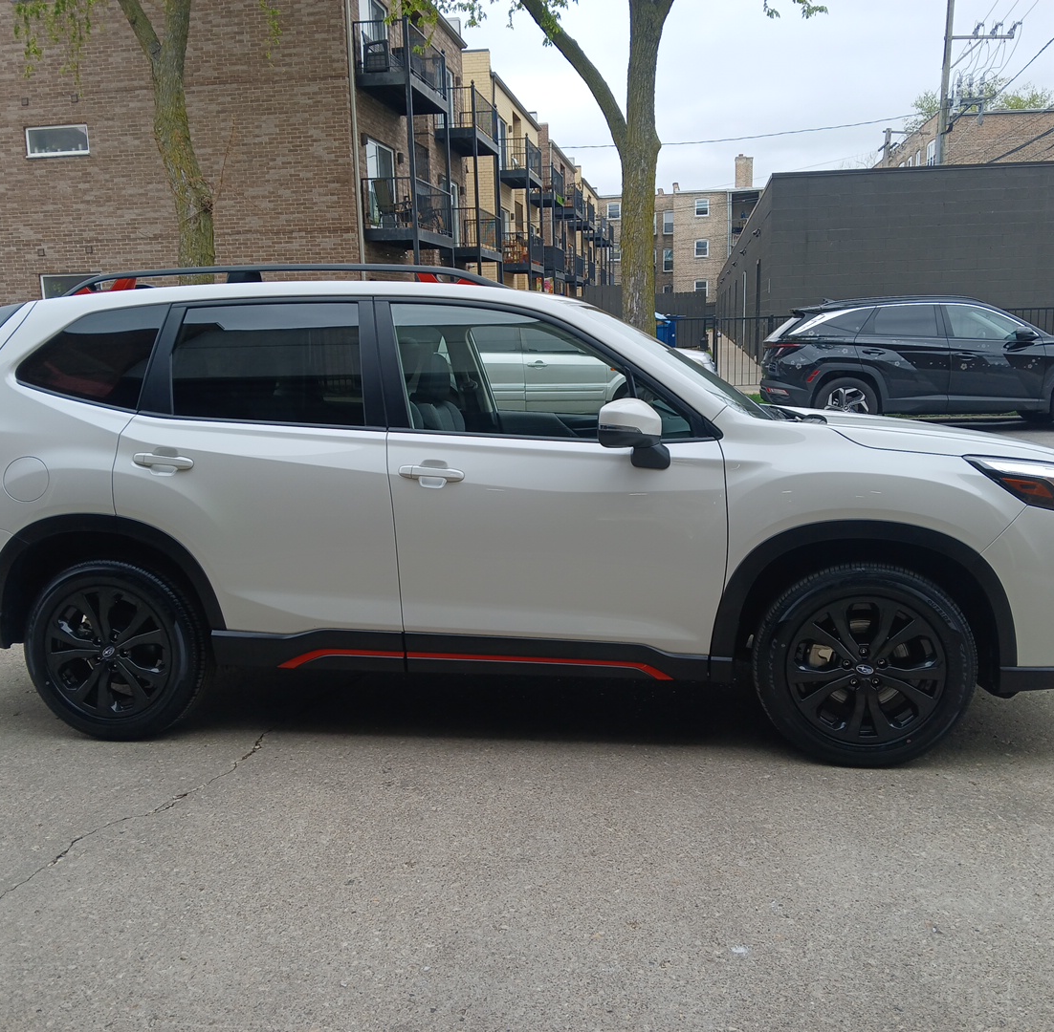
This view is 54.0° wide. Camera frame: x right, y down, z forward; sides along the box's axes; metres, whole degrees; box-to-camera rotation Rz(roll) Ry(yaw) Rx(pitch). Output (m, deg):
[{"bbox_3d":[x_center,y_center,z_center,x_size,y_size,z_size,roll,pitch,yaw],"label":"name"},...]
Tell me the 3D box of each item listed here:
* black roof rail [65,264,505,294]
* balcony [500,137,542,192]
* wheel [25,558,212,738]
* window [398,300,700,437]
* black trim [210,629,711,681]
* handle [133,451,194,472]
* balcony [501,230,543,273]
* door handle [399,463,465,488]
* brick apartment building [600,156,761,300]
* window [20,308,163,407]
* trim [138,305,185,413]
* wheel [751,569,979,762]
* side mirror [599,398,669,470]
[{"bbox_3d":[-0.916,-0.855,3.775,1.730,0.122,0.070,0,10,9],"label":"black roof rail"},{"bbox_3d":[-0.195,-13.826,40.873,1.109,1.567,3.697,0,11,9],"label":"balcony"},{"bbox_3d":[-1.517,0.478,3.890,0.700,0.700,0.225,0,10,9],"label":"wheel"},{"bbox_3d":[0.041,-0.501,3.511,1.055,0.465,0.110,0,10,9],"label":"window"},{"bbox_3d":[-0.257,0.469,3.599,1.775,0.148,0.075,0,11,9],"label":"black trim"},{"bbox_3d":[-1.275,-0.191,3.637,0.230,0.052,0.055,0,10,9],"label":"handle"},{"bbox_3d":[-0.095,-10.445,41.506,1.109,1.497,3.697,0,11,9],"label":"balcony"},{"bbox_3d":[-0.315,-0.135,3.468,0.230,0.065,0.050,0,11,9],"label":"door handle"},{"bbox_3d":[12.803,-20.637,83.153,14.000,12.200,11.000,0,11,9],"label":"brick apartment building"},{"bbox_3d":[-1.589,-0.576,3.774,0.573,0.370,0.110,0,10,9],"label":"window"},{"bbox_3d":[-1.296,-0.557,3.671,0.155,0.390,0.090,0,11,9],"label":"trim"},{"bbox_3d":[1.119,0.480,3.467,0.700,0.700,0.225,0,10,9],"label":"wheel"},{"bbox_3d":[0.342,-0.265,3.295,0.215,0.230,0.190,0,11,9],"label":"side mirror"}]

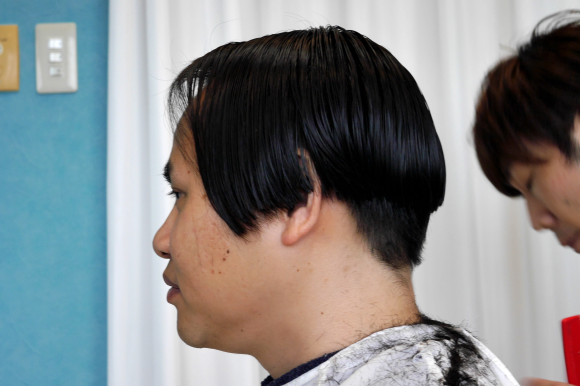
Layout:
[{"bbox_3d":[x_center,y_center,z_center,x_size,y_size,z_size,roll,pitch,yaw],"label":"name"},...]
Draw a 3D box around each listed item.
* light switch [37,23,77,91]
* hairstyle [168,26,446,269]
[{"bbox_3d":[-0.401,-0.232,1.670,0.070,0.120,0.010,-1,1,3],"label":"light switch"},{"bbox_3d":[0.013,-0.035,0.750,0.215,0.188,0.180,-1,1,6],"label":"hairstyle"}]

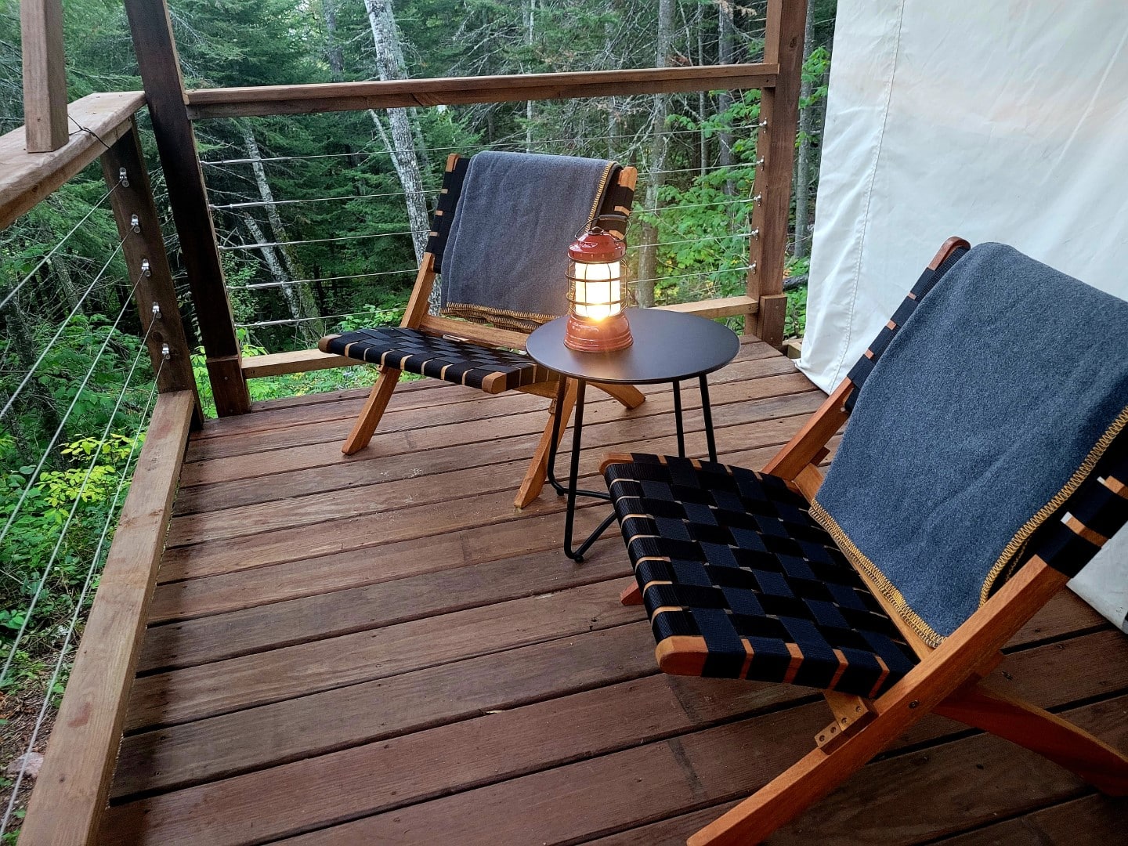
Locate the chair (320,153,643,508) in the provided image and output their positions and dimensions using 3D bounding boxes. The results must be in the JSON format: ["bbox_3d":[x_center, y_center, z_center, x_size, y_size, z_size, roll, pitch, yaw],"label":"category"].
[{"bbox_3d":[-0.190,-0.314,2.318,0.615,0.730,0.750,14,30,29],"label":"chair"}]

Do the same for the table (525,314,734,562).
[{"bbox_3d":[0.152,0.026,1.920,0.460,0.452,0.460,-1,26,1],"label":"table"}]

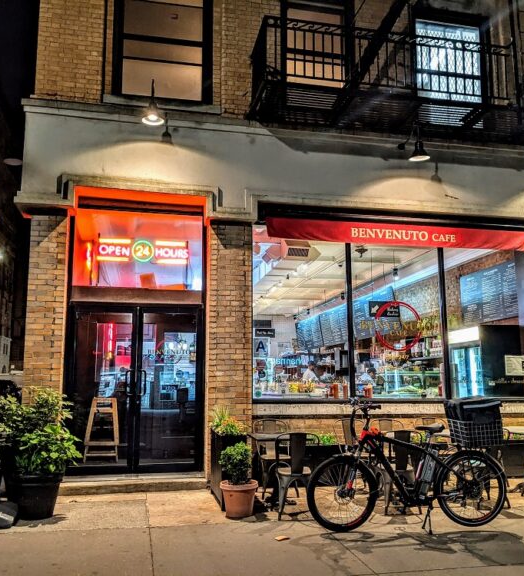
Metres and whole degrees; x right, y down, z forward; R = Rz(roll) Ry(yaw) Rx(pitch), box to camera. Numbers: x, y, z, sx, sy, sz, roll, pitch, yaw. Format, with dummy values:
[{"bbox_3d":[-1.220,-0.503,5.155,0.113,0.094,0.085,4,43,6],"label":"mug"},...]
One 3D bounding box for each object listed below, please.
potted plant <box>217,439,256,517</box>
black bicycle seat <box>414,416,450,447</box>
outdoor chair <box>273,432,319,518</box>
[{"bbox_3d":[-0.242,1.949,6.180,0.400,0.740,0.400,0,-9,0],"label":"potted plant"},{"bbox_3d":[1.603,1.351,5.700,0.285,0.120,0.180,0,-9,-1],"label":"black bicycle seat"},{"bbox_3d":[0.339,1.891,6.158,0.440,0.850,0.490,1,-9,-4],"label":"outdoor chair"}]

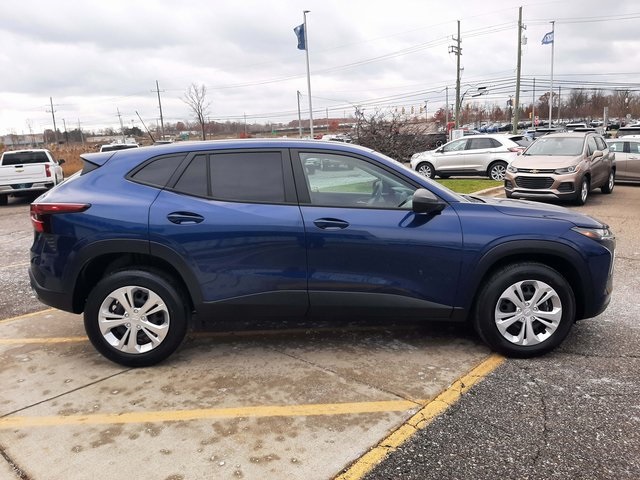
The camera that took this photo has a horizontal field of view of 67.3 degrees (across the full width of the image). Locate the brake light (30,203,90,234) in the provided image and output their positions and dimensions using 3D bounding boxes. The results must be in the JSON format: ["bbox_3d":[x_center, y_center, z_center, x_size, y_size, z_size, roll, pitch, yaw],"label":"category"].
[{"bbox_3d":[-1.823,-0.155,3.412,0.460,0.220,0.300,-2,11,4],"label":"brake light"}]

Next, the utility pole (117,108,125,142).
[{"bbox_3d":[-52.376,-28.509,126.404,1.800,11.740,0.400,-2,12,0],"label":"utility pole"}]

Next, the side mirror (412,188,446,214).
[{"bbox_3d":[0.689,-0.242,3.023,0.190,0.165,0.250,-2,11,4],"label":"side mirror"}]

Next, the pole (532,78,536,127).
[{"bbox_3d":[42.909,-27.229,96.405,0.300,9.500,0.300,2,12,23],"label":"pole"}]

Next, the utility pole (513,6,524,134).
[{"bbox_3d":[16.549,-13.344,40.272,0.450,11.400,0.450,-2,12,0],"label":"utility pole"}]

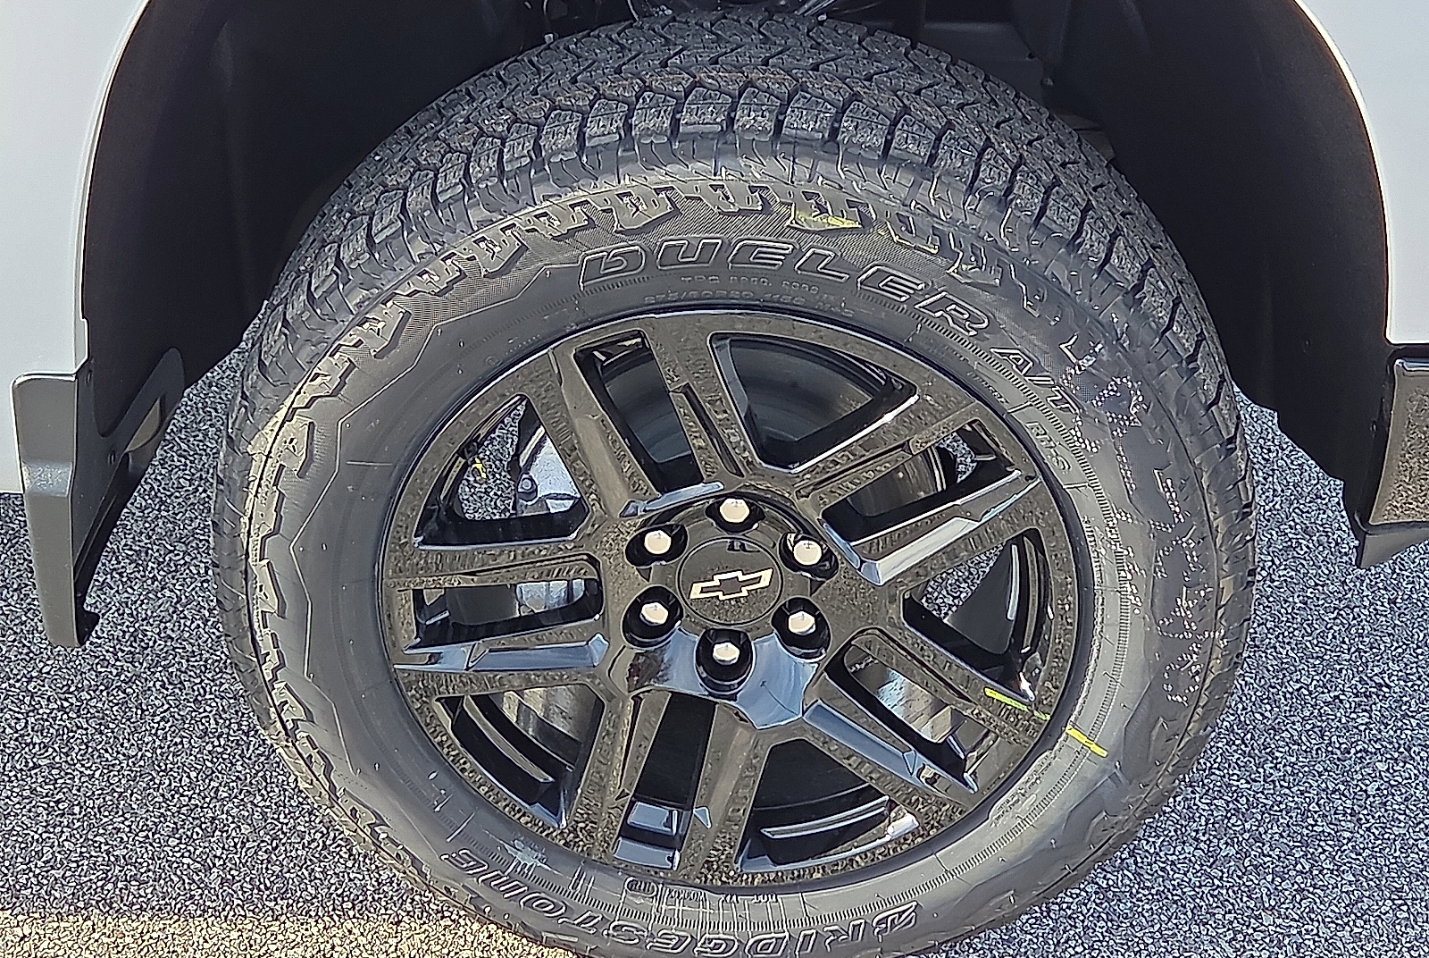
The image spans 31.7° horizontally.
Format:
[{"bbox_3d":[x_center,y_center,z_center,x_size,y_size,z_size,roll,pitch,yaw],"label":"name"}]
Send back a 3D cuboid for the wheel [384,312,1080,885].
[{"bbox_3d":[0.016,0.052,2.090,0.550,0.550,0.225,1,32,2],"label":"wheel"}]

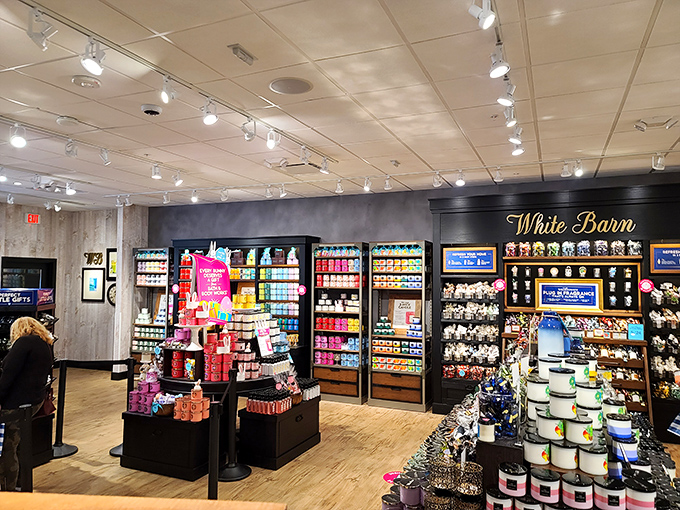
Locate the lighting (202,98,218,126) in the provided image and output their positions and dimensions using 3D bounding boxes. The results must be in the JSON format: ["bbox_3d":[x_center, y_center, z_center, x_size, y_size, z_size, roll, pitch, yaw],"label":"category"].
[{"bbox_3d":[-0.930,-1.028,3.535,0.125,0.195,0.115,-2,-3,40],"label":"lighting"}]

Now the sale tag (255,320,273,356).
[{"bbox_3d":[-0.847,0.930,5.458,0.020,0.390,0.220,-16,-9,22],"label":"sale tag"}]

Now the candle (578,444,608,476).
[{"bbox_3d":[1.031,0.831,1.996,0.103,0.092,0.103,-2,-3,41],"label":"candle"}]

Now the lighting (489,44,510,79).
[{"bbox_3d":[0.877,-1.069,2.696,0.130,0.172,0.117,-1,-3,30],"label":"lighting"}]

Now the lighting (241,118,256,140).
[{"bbox_3d":[-0.743,-1.020,4.008,0.125,0.190,0.145,-1,-3,35],"label":"lighting"}]

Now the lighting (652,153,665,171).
[{"bbox_3d":[3.257,-0.953,5.018,0.125,0.180,0.145,-1,-3,24],"label":"lighting"}]

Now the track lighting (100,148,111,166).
[{"bbox_3d":[-2.408,-0.995,5.046,0.135,0.175,0.108,1,-3,-24],"label":"track lighting"}]

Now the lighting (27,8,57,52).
[{"bbox_3d":[-1.440,-1.087,2.375,0.145,0.200,0.125,2,-3,-37],"label":"lighting"}]

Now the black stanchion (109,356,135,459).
[{"bbox_3d":[-2.312,1.642,5.426,0.360,0.990,0.360,-1,-3,24],"label":"black stanchion"}]

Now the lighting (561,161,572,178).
[{"bbox_3d":[2.533,-0.955,5.487,0.125,0.185,0.130,-1,-3,24],"label":"lighting"}]

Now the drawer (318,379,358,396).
[{"bbox_3d":[0.025,1.988,7.466,0.727,0.179,0.420,-1,-3,24],"label":"drawer"}]

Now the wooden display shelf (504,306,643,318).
[{"bbox_3d":[2.927,0.736,6.255,1.570,0.045,0.200,-1,-3,24],"label":"wooden display shelf"}]

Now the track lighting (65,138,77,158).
[{"bbox_3d":[-2.548,-1.010,4.660,0.125,0.185,0.145,-1,-3,37],"label":"track lighting"}]

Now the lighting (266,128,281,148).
[{"bbox_3d":[-0.598,-1.042,4.400,0.110,0.170,0.125,-1,-3,30],"label":"lighting"}]

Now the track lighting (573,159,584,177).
[{"bbox_3d":[2.589,-0.944,5.353,0.113,0.184,0.151,0,-2,5],"label":"track lighting"}]

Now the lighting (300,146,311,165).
[{"bbox_3d":[-0.340,-0.981,4.843,0.125,0.180,0.105,-1,-3,30],"label":"lighting"}]

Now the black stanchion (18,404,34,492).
[{"bbox_3d":[-2.222,1.561,3.449,0.360,0.990,0.360,-1,-3,24],"label":"black stanchion"}]

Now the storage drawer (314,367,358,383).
[{"bbox_3d":[0.019,1.778,7.433,0.700,0.165,0.420,-1,-3,24],"label":"storage drawer"}]

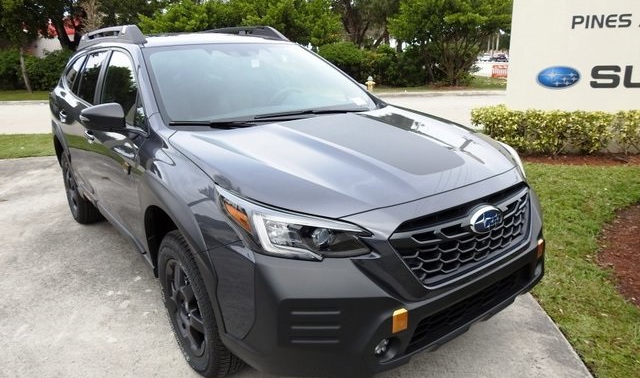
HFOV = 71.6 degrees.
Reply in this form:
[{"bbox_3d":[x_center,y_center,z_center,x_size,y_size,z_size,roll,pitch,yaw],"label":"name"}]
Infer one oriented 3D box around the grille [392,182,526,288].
[{"bbox_3d":[0.614,0.162,1.730,0.900,0.280,0.130,-14,20,-35],"label":"grille"}]

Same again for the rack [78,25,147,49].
[{"bbox_3d":[-1.763,-1.204,3.618,0.090,0.155,2.100,-13,19,-35],"label":"rack"}]

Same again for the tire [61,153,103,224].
[{"bbox_3d":[-2.212,-0.024,4.204,0.230,0.715,0.715,-13,19,-35],"label":"tire"}]

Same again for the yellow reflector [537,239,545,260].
[{"bbox_3d":[1.005,0.276,2.041,0.035,0.088,0.068,14,22,43],"label":"yellow reflector"}]

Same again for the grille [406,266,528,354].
[{"bbox_3d":[0.637,0.475,1.855,0.850,0.145,0.080,-13,19,-35],"label":"grille"}]

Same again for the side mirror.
[{"bbox_3d":[-1.096,-0.358,2.243,0.220,0.145,0.140,-14,20,-35],"label":"side mirror"}]

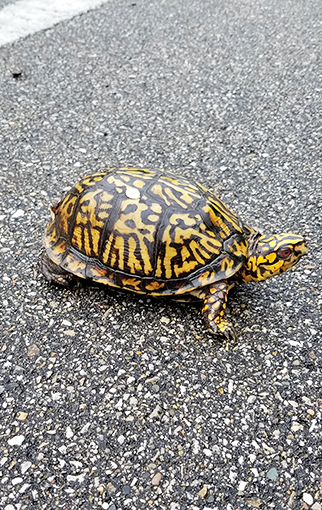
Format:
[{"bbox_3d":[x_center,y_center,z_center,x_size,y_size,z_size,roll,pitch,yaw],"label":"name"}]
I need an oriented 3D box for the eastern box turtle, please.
[{"bbox_3d":[0.006,-0.015,0.311,0.161,0.065,0.098,10,41,11],"label":"eastern box turtle"}]

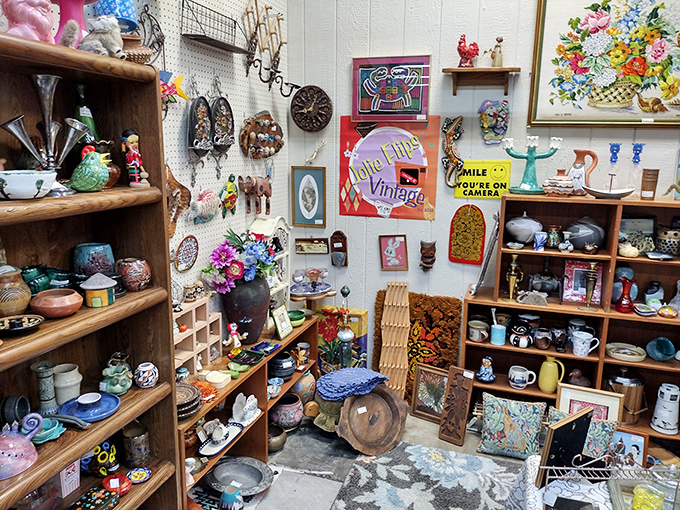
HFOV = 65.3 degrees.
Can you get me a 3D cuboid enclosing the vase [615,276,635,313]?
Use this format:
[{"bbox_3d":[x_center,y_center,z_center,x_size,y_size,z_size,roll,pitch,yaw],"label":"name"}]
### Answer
[{"bbox_3d":[1.410,0.199,2.628,0.071,0.170,0.071,4,12,18],"label":"vase"}]

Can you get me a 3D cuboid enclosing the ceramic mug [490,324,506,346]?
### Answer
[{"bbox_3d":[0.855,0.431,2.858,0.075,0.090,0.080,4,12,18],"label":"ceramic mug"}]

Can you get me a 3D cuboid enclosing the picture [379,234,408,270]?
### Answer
[{"bbox_3d":[0.327,-0.012,3.205,0.164,0.218,0.018,-1,10,20],"label":"picture"}]

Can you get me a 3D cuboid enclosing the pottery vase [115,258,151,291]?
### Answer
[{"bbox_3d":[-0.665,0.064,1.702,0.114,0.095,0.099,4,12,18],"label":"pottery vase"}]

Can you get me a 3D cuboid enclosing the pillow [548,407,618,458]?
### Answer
[{"bbox_3d":[1.151,0.924,2.574,0.305,0.305,0.100,11,7,10],"label":"pillow"}]

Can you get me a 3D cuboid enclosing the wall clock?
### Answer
[{"bbox_3d":[-0.174,-0.887,3.223,0.267,0.272,0.047,5,12,19],"label":"wall clock"}]

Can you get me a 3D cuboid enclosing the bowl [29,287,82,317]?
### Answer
[{"bbox_3d":[-0.768,0.133,1.443,0.127,0.061,0.127,1,12,0],"label":"bowl"}]

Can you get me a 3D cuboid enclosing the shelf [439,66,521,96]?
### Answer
[{"bbox_3d":[0.749,-0.913,2.815,0.398,0.138,0.120,5,12,19],"label":"shelf"}]

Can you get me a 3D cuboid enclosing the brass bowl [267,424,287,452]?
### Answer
[{"bbox_3d":[-0.371,0.976,2.802,0.183,0.090,0.183,1,12,0],"label":"brass bowl"}]

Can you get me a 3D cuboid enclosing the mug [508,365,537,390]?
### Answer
[{"bbox_3d":[0.988,0.666,2.865,0.134,0.100,0.097,4,12,18],"label":"mug"}]

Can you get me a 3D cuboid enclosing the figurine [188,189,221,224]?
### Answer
[{"bbox_3d":[-0.618,-0.222,2.443,0.073,0.155,0.226,4,12,18],"label":"figurine"}]

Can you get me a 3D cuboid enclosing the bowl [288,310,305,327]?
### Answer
[{"bbox_3d":[-0.253,0.373,3.070,0.108,0.064,0.108,1,12,0],"label":"bowl"}]

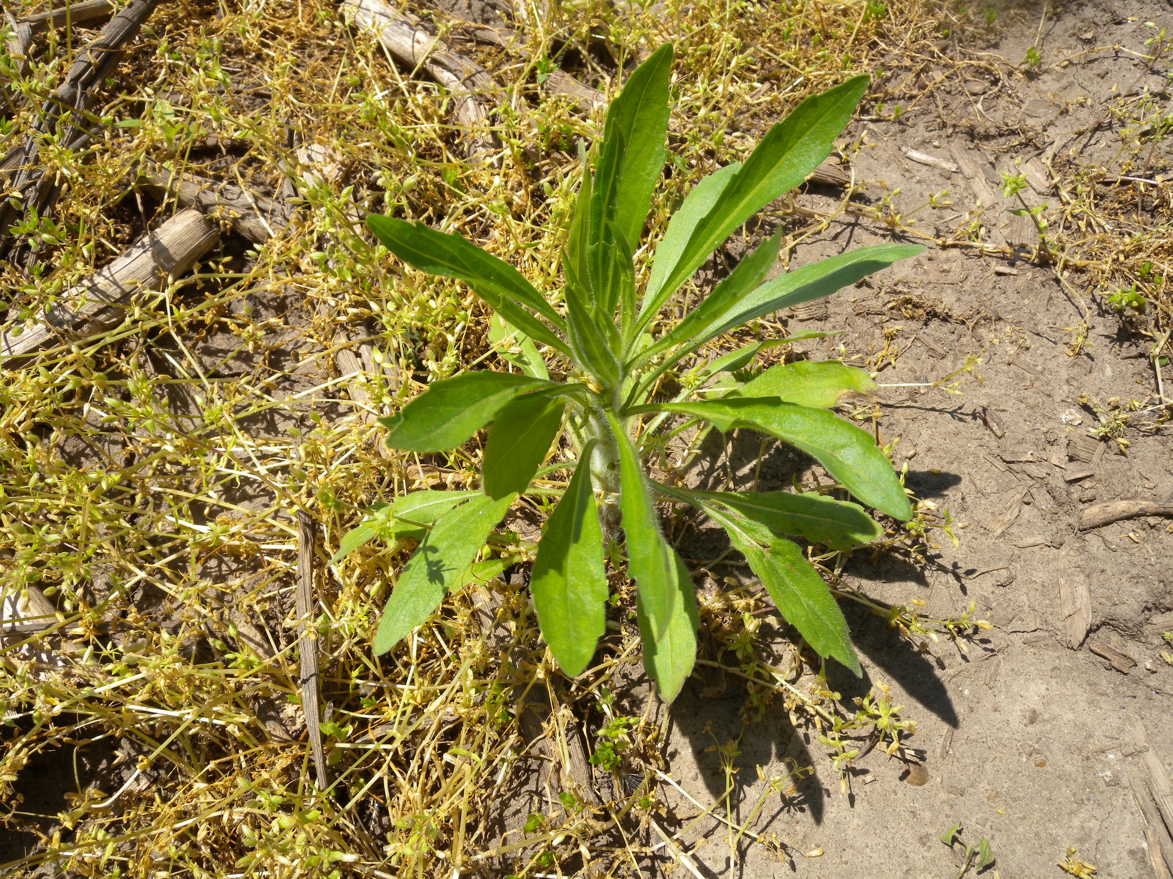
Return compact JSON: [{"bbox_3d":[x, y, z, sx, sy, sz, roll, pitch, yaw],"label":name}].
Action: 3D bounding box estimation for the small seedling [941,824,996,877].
[{"bbox_3d":[0.137,0.148,0.340,0.020,0.011,0.021,0,58,0],"label":"small seedling"}]

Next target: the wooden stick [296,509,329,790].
[{"bbox_3d":[-0.107,0.078,0.373,0.008,0.007,0.115,-10,59,-6],"label":"wooden stick"}]

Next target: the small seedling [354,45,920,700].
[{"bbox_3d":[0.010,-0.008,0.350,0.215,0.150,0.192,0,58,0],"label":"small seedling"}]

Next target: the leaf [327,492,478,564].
[{"bbox_3d":[-0.075,0.037,0.393,0.067,0.014,0.022,-19,60,-11],"label":"leaf"}]

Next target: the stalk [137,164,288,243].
[{"bbox_3d":[-0.200,-0.125,0.504,0.099,0.016,0.017,22,60,13],"label":"stalk"}]

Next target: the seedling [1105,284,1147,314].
[{"bbox_3d":[0.263,-0.068,0.462,0.019,0.013,0.016,0,58,0],"label":"seedling"}]

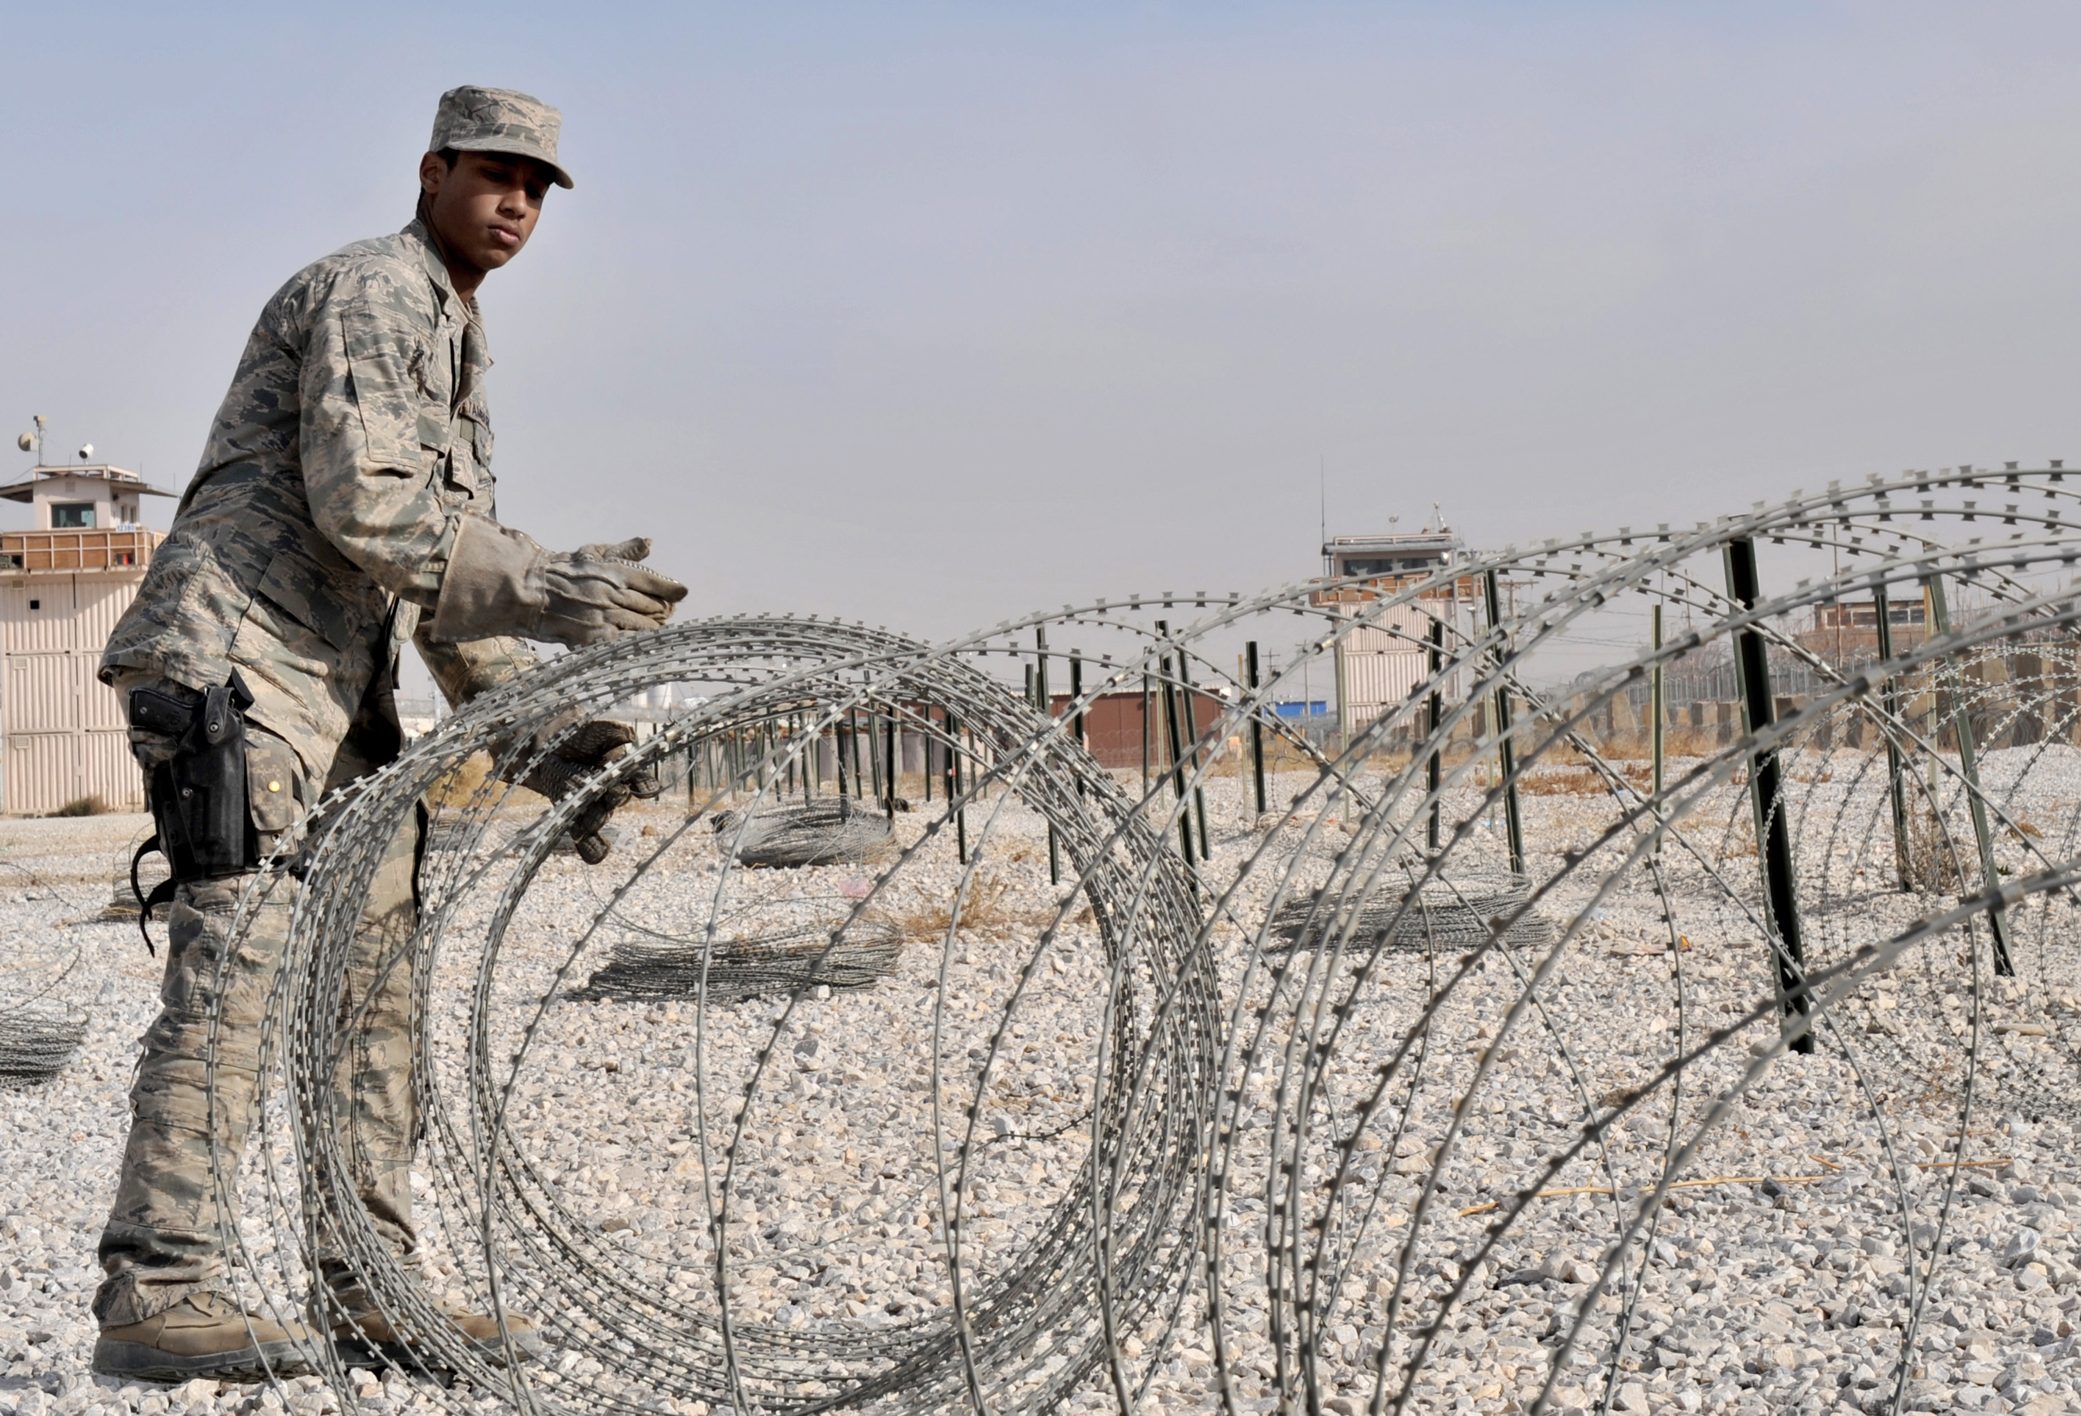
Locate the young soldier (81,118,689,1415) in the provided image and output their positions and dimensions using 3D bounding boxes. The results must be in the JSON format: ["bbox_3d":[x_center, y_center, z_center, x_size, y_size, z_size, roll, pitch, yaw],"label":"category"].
[{"bbox_3d":[-0.876,0.035,5.250,0.740,1.700,0.540,-2,-1,15],"label":"young soldier"}]

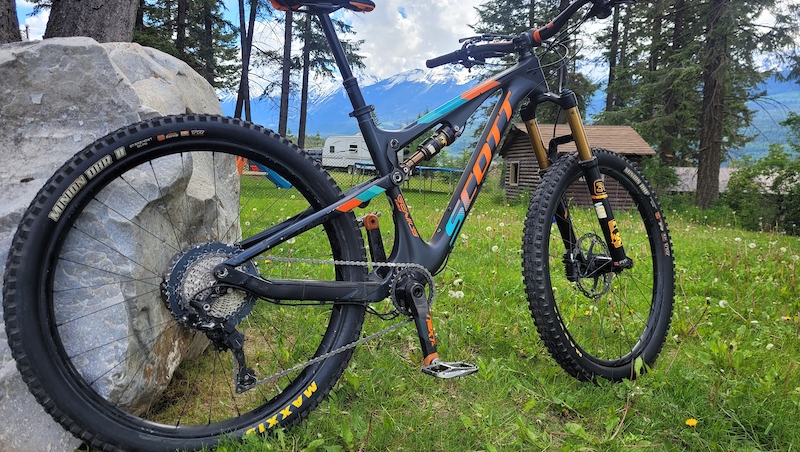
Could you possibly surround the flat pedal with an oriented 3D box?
[{"bbox_3d":[0.113,0.320,1.347,0.108,0.025,0.100,-1,-1,-28],"label":"flat pedal"}]

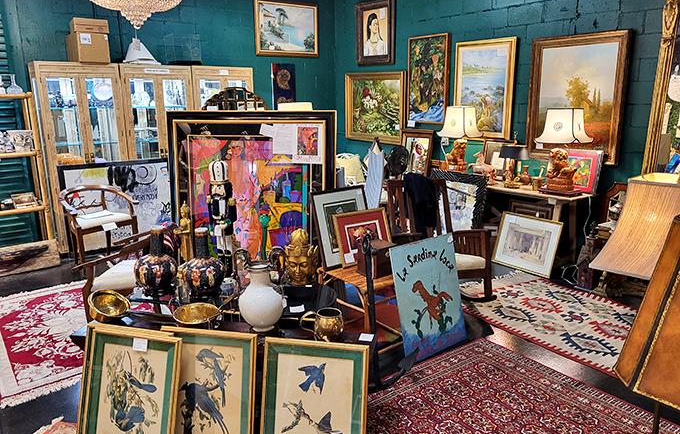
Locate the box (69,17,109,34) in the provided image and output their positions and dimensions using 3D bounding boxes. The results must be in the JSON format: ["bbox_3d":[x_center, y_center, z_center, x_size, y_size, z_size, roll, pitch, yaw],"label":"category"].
[{"bbox_3d":[-2.607,-1.964,5.297,0.315,0.127,0.280,-11,17,-37],"label":"box"}]

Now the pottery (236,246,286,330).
[{"bbox_3d":[-0.358,0.329,2.323,0.240,0.387,0.210,2,13,11],"label":"pottery"}]

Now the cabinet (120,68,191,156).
[{"bbox_3d":[-2.181,-0.789,6.176,0.800,1.990,0.410,-11,17,-37],"label":"cabinet"}]

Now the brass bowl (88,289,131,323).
[{"bbox_3d":[-1.258,0.506,2.774,0.230,0.095,0.230,13,23,-24],"label":"brass bowl"}]

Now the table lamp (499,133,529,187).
[{"bbox_3d":[1.715,-0.577,5.042,0.280,0.509,0.260,10,17,39],"label":"table lamp"}]

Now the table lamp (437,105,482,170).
[{"bbox_3d":[1.248,-0.770,5.357,0.355,0.750,0.355,-11,17,-38],"label":"table lamp"}]

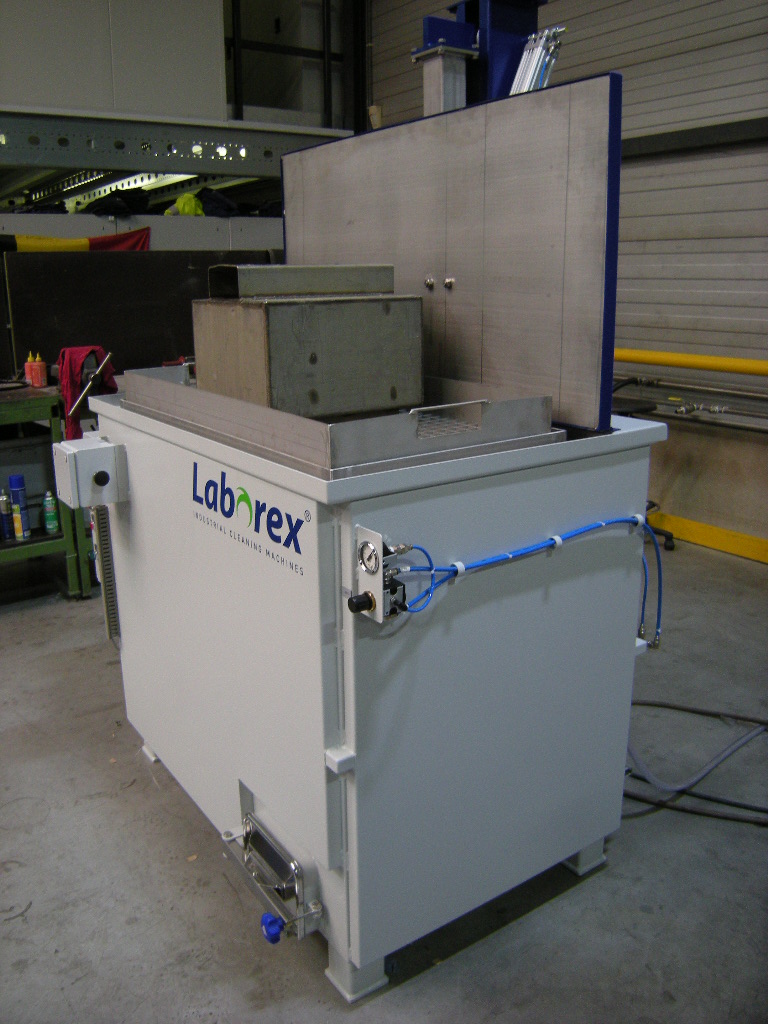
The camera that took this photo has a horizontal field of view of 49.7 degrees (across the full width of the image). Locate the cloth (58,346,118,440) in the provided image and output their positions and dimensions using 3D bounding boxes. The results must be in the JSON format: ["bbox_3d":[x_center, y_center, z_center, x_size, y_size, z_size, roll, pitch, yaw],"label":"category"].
[{"bbox_3d":[-1.210,-0.470,3.413,0.190,0.400,0.200,-11,19,-34],"label":"cloth"}]

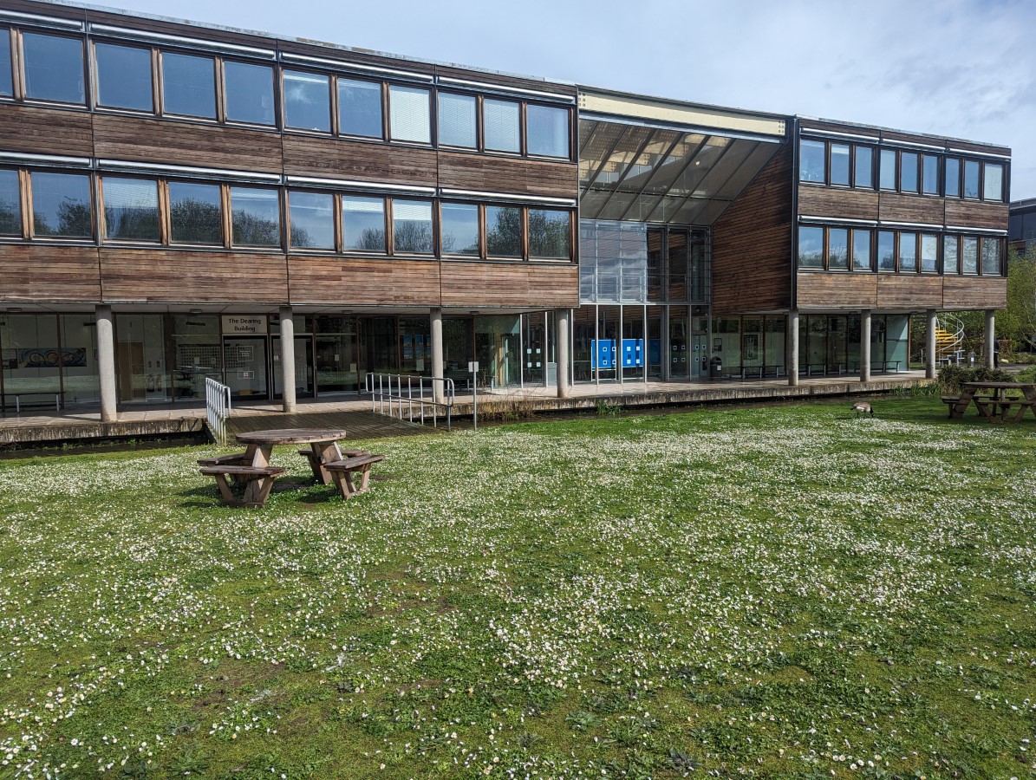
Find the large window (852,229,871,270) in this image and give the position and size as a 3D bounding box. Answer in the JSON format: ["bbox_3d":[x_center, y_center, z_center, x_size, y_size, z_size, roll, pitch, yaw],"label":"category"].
[{"bbox_3d":[12.970,-5.282,27.173,0.968,1.521,0.120,-3,4,-24],"label":"large window"}]

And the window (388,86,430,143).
[{"bbox_3d":[-3.060,-7.815,20.392,1.180,1.470,0.100,-3,4,-24],"label":"window"}]

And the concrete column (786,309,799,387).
[{"bbox_3d":[10.406,-1.586,27.128,0.340,2.810,0.340,-3,4,-24],"label":"concrete column"}]

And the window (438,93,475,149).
[{"bbox_3d":[-1.850,-8.142,21.722,1.191,1.527,0.150,-3,4,-25],"label":"window"}]

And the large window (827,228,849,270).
[{"bbox_3d":[12.655,-5.598,28.453,1.055,1.571,0.150,-3,4,-23],"label":"large window"}]

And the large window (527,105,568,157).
[{"bbox_3d":[0.901,-7.802,21.727,1.460,1.430,0.120,-3,4,-26],"label":"large window"}]

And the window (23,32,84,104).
[{"bbox_3d":[-11.135,-7.737,17.301,1.236,1.540,0.100,-3,4,-25],"label":"window"}]

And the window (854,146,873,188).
[{"bbox_3d":[13.790,-8.913,28.746,1.015,1.552,0.150,-3,4,-23],"label":"window"}]

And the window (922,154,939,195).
[{"bbox_3d":[17.252,-9.052,30.187,1.050,1.540,0.100,-3,4,-23],"label":"window"}]

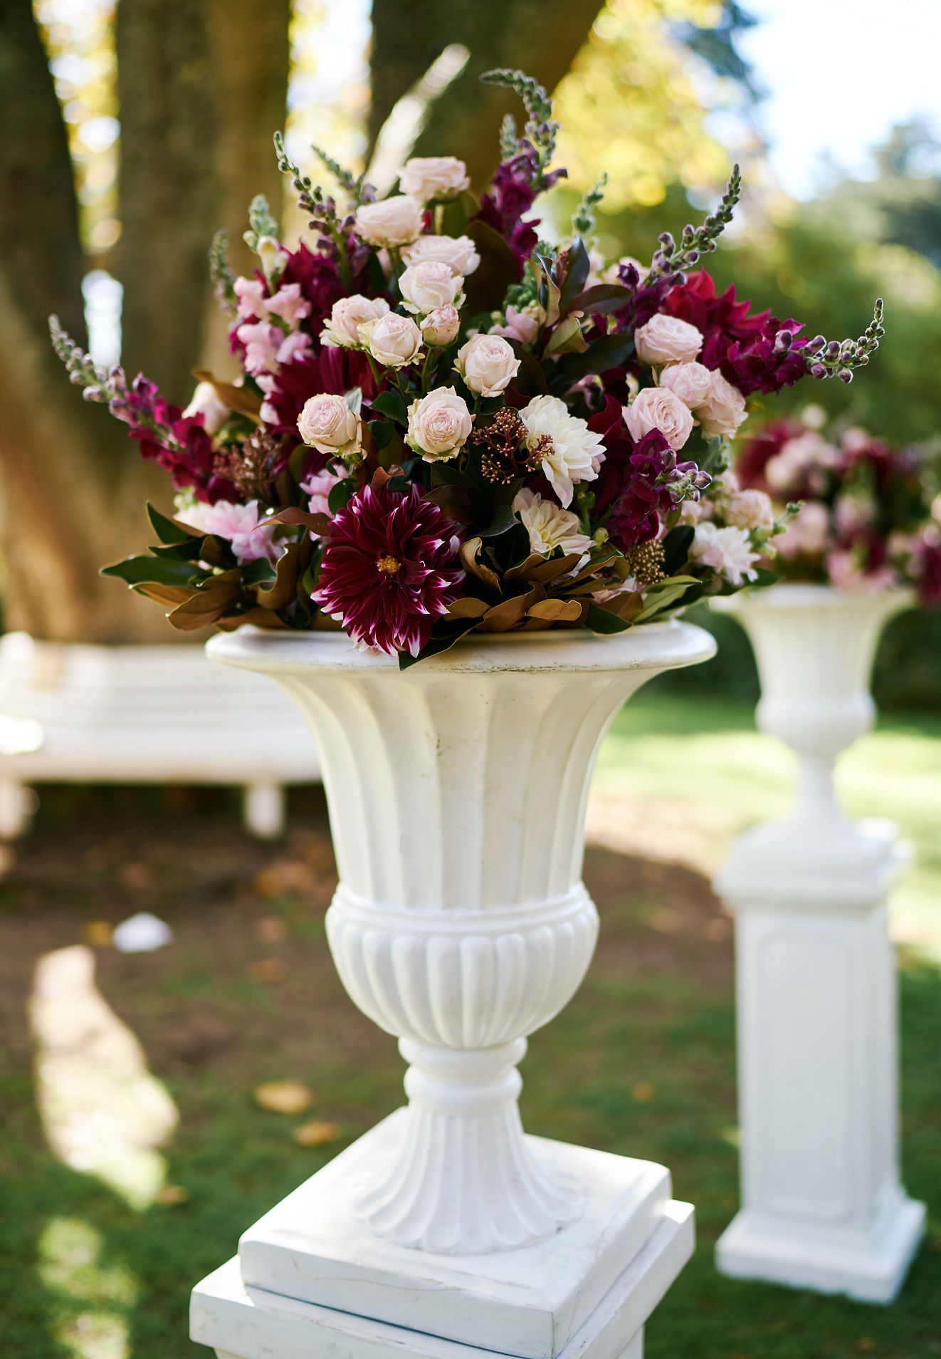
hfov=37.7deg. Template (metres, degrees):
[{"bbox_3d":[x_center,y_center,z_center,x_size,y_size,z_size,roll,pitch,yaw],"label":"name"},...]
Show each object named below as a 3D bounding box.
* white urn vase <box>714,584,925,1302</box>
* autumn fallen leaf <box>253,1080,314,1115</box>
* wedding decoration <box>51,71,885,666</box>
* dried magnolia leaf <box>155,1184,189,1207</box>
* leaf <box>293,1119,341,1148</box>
[{"bbox_3d":[0.748,0.532,2.971,0.440,1.433,0.440,0,4,28],"label":"white urn vase"},{"bbox_3d":[-0.528,1.187,3.907,0.155,0.030,0.120,-1,4,0],"label":"autumn fallen leaf"},{"bbox_3d":[-0.007,-0.278,1.165,0.730,0.510,0.580,-1,4,0],"label":"wedding decoration"},{"bbox_3d":[-0.718,1.239,3.307,0.075,0.020,0.070,-1,4,0],"label":"dried magnolia leaf"},{"bbox_3d":[-0.411,1.207,3.651,0.120,0.025,0.095,-1,4,0],"label":"leaf"}]

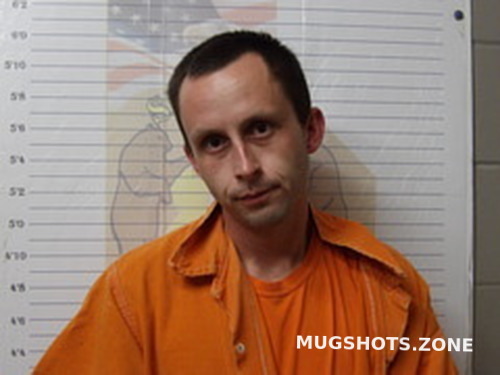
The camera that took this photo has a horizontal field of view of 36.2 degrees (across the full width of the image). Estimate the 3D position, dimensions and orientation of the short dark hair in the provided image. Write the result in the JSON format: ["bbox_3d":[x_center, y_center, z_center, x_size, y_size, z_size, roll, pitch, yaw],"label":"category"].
[{"bbox_3d":[-0.017,-0.126,1.025,0.170,0.155,0.185,-17,-2,11],"label":"short dark hair"}]

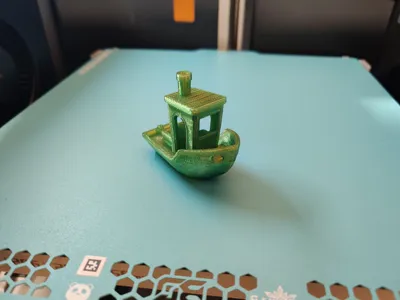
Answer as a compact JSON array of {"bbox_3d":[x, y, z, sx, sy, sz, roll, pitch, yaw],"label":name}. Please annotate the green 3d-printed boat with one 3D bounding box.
[{"bbox_3d":[-0.004,-0.011,0.147,0.031,0.048,0.060,-23,41,-30],"label":"green 3d-printed boat"}]

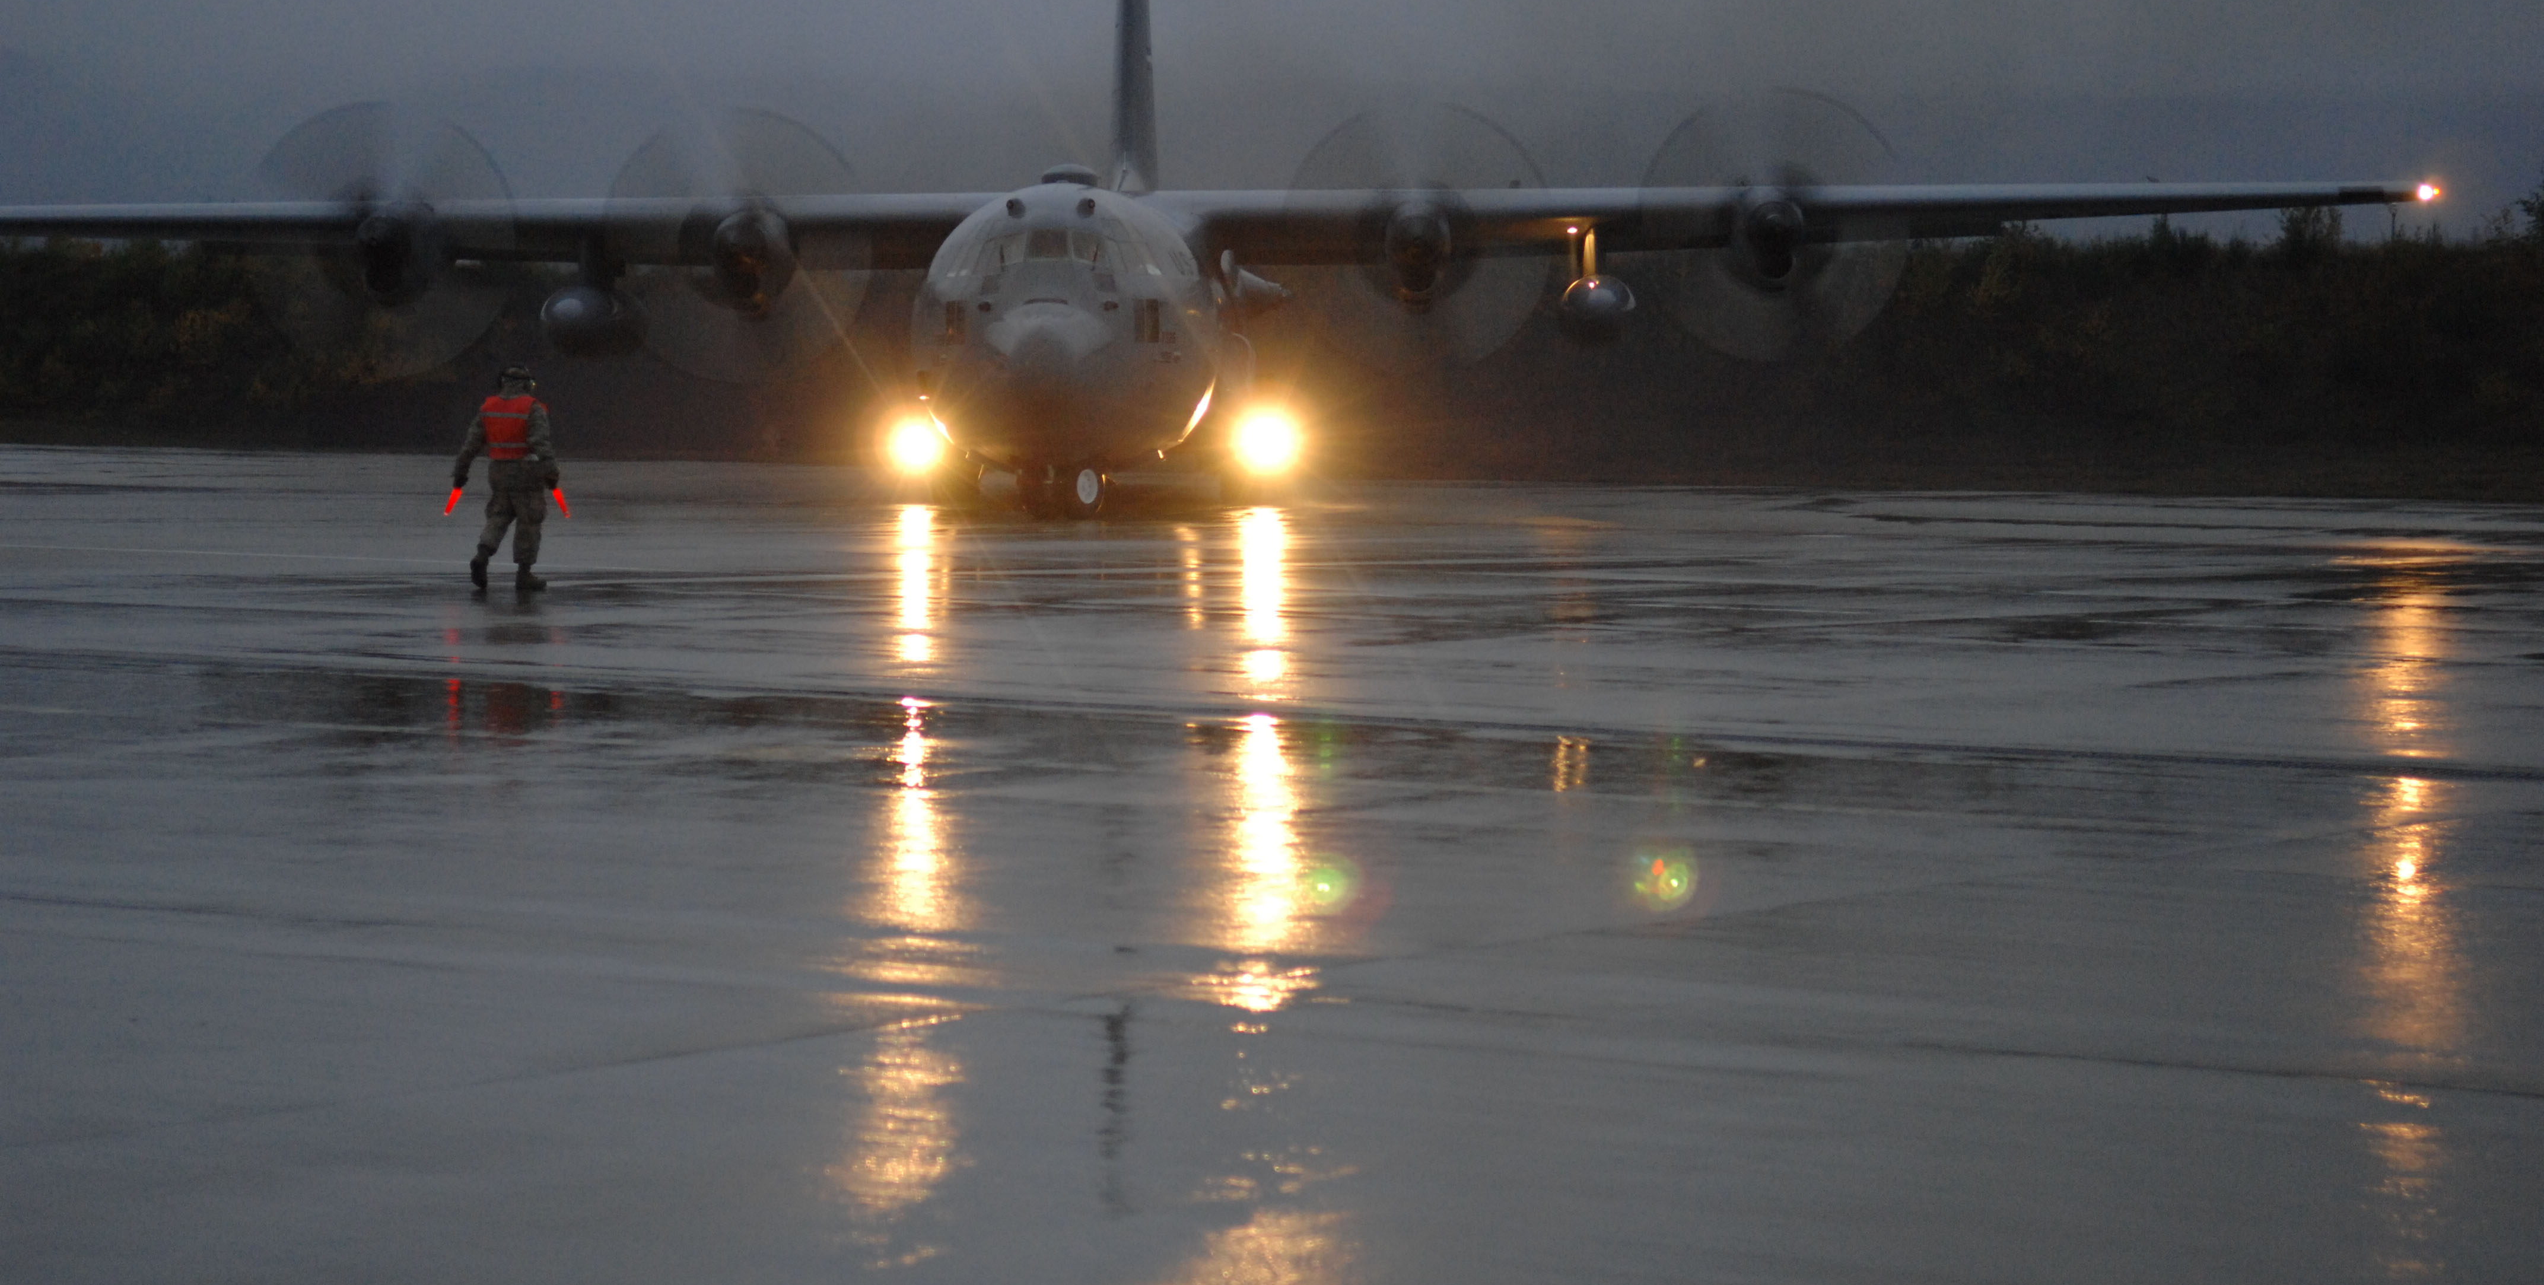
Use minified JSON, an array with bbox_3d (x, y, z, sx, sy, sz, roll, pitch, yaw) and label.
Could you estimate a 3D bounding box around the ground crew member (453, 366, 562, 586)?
[{"bbox_3d":[-6.046,-1.284,45.700,0.790,1.770,0.520,1,2,21],"label":"ground crew member"}]

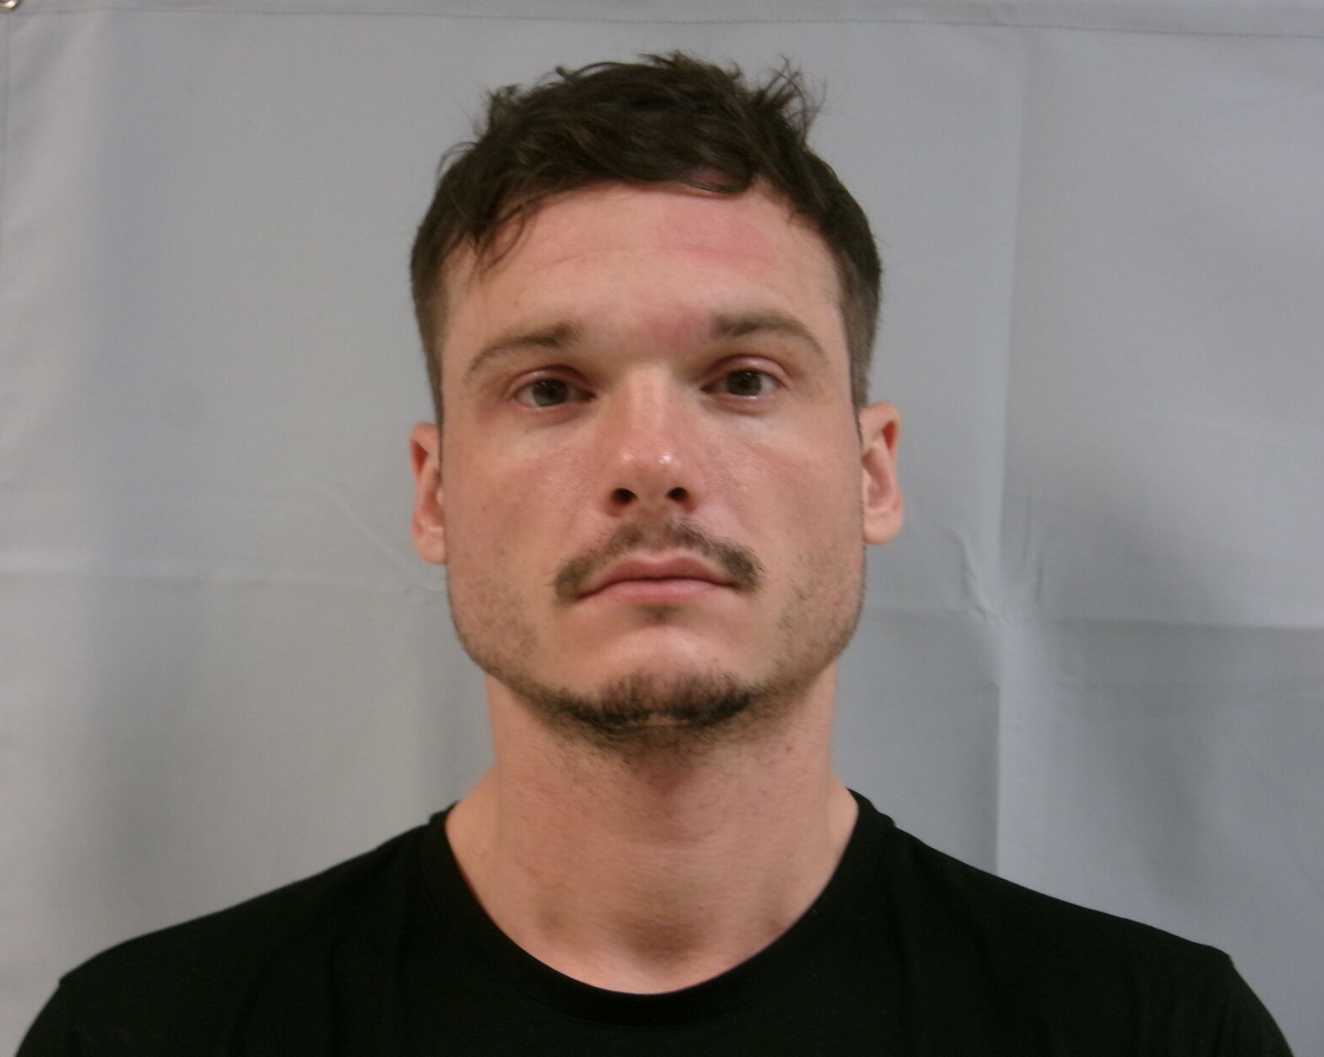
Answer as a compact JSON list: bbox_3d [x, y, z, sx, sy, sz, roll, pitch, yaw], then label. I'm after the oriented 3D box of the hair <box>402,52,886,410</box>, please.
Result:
[{"bbox_3d":[-0.006,-0.085,1.272,0.170,0.165,0.197,-2,-7,1],"label":"hair"}]

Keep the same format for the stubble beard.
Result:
[{"bbox_3d":[-0.002,0.036,1.208,0.146,0.085,0.095,-2,-7,1],"label":"stubble beard"}]

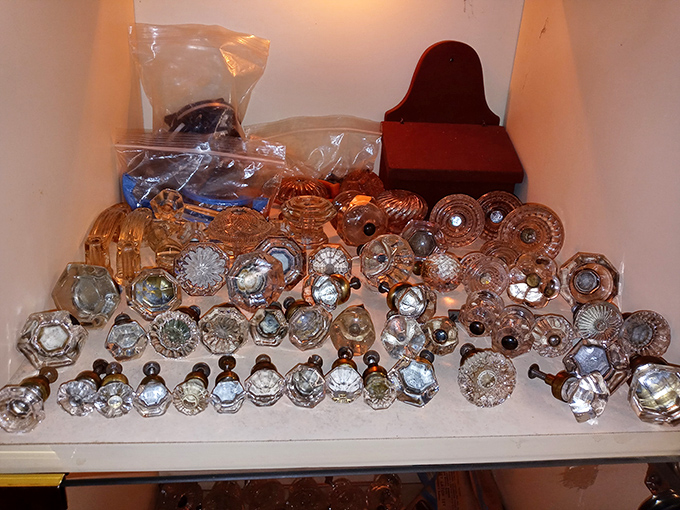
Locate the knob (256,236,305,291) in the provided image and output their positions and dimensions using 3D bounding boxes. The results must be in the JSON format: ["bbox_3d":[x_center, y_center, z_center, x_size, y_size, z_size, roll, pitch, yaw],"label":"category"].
[{"bbox_3d":[-0.057,0.008,0.530,0.049,0.049,0.039,1,-1,-6],"label":"knob"}]

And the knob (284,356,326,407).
[{"bbox_3d":[-0.020,0.083,0.375,0.027,0.027,0.052,4,11,5],"label":"knob"}]

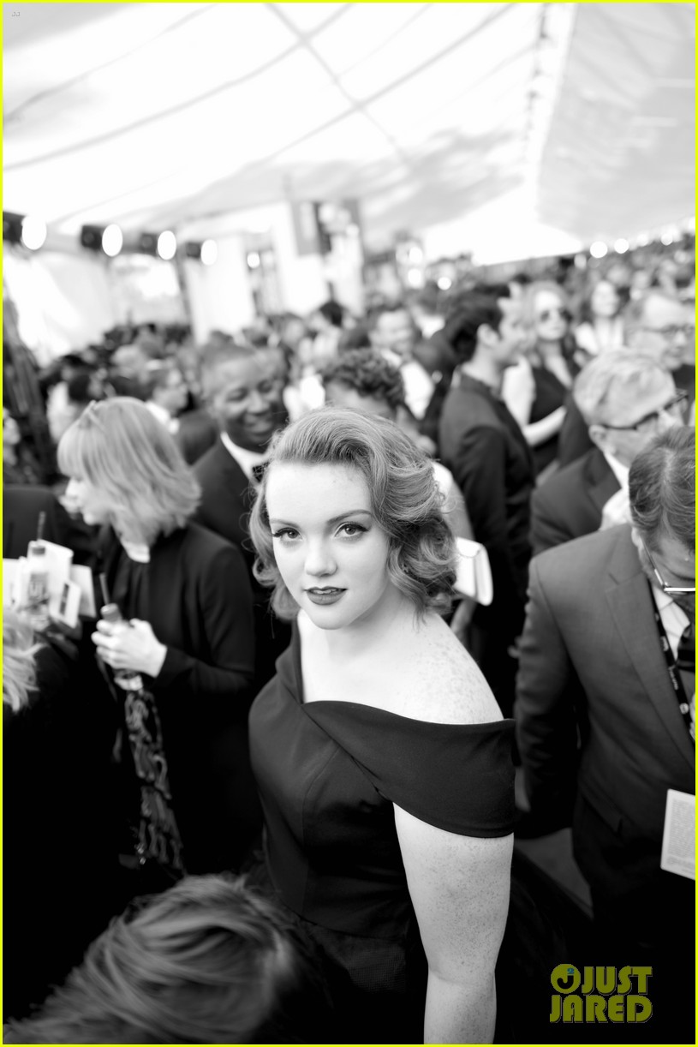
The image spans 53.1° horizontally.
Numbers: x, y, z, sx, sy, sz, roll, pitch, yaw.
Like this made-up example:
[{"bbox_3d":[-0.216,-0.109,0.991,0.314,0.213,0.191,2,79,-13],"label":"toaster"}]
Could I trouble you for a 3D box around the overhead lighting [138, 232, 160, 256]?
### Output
[{"bbox_3d":[-3.472,-4.884,12.300,0.480,0.380,0.380,10,21,6],"label":"overhead lighting"}]

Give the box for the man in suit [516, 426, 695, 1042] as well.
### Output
[{"bbox_3d":[0.628,0.590,1.418,0.570,1.627,0.420,-3,19,12],"label":"man in suit"}]

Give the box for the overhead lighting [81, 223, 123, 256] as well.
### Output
[{"bbox_3d":[-3.799,-4.313,10.600,0.480,0.380,0.380,9,20,3],"label":"overhead lighting"}]

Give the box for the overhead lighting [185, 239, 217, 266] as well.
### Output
[{"bbox_3d":[-3.068,-5.516,14.200,0.480,0.380,0.380,11,22,9],"label":"overhead lighting"}]

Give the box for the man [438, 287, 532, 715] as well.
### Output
[{"bbox_3d":[0.528,0.092,2.578,0.330,1.832,0.500,-7,19,0],"label":"man"}]

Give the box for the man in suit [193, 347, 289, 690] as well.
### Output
[{"bbox_3d":[-0.156,0.432,1.892,0.530,1.796,0.360,-18,22,-30],"label":"man in suit"}]

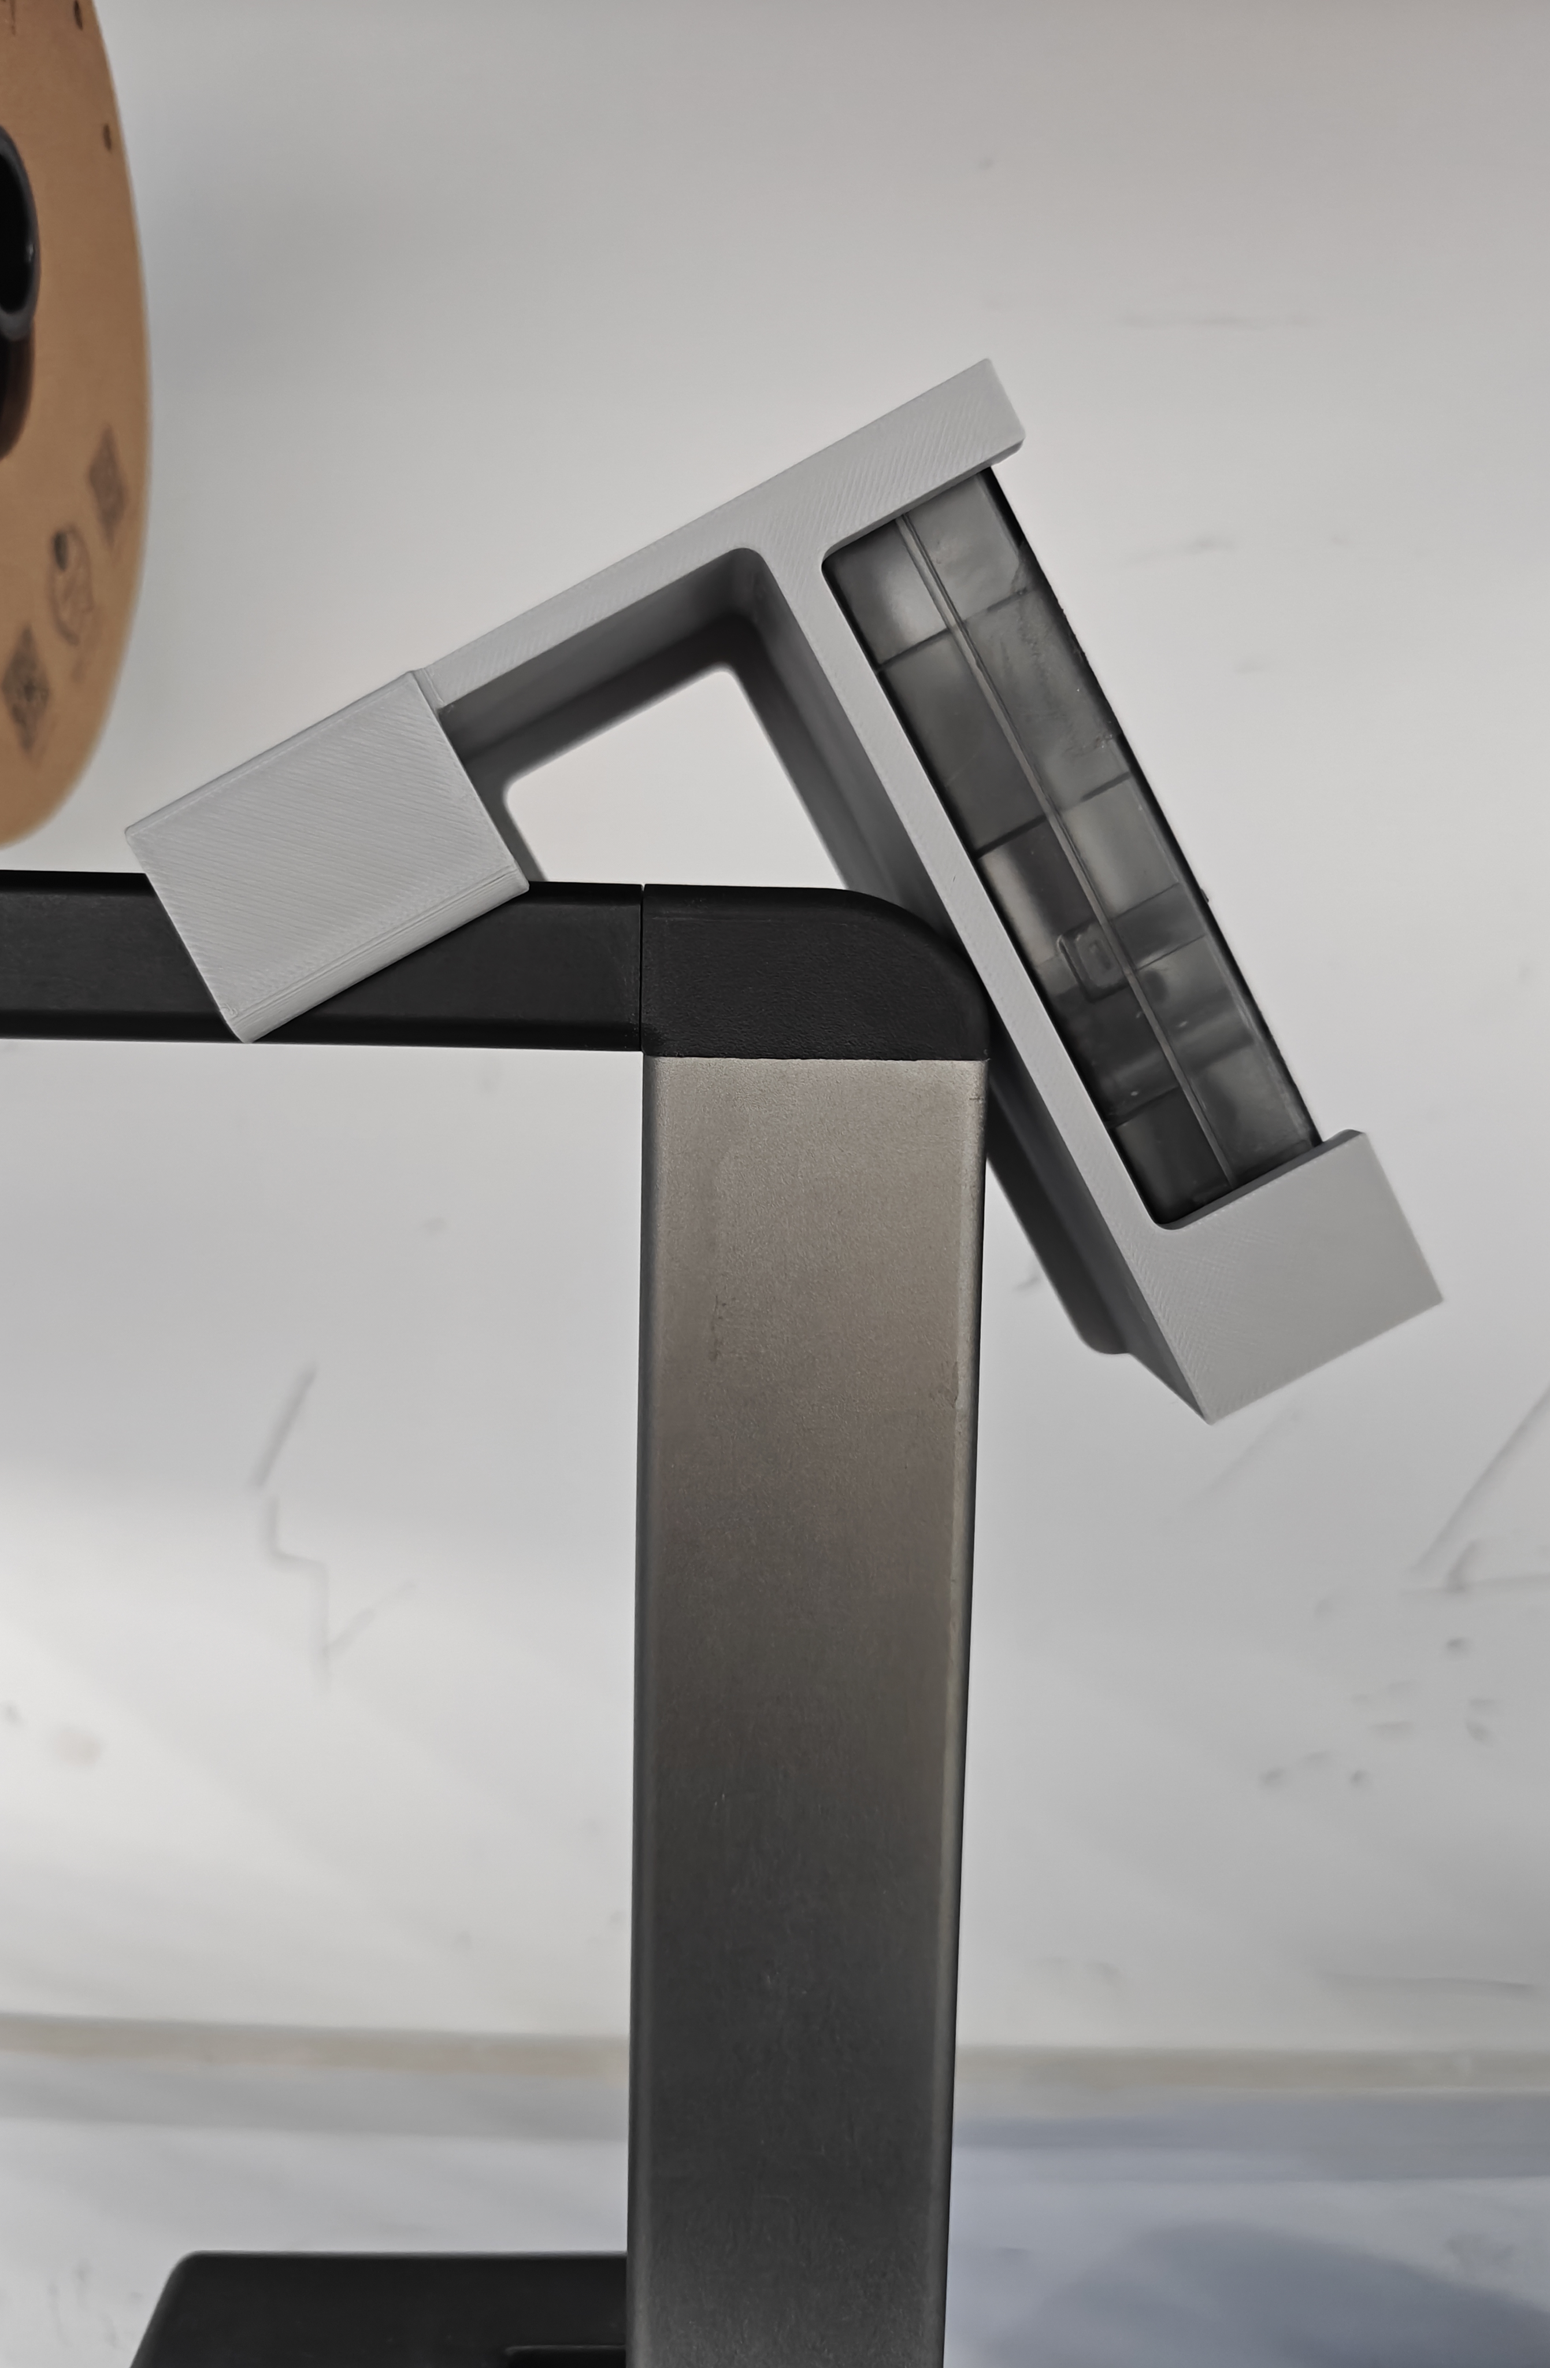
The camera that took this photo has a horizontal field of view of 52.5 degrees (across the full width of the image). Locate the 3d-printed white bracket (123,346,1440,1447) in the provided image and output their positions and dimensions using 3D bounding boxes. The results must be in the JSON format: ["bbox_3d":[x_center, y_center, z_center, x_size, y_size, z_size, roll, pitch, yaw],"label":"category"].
[{"bbox_3d":[0.004,-0.020,0.267,0.146,0.160,0.055,-28,7,2],"label":"3d-printed white bracket"}]

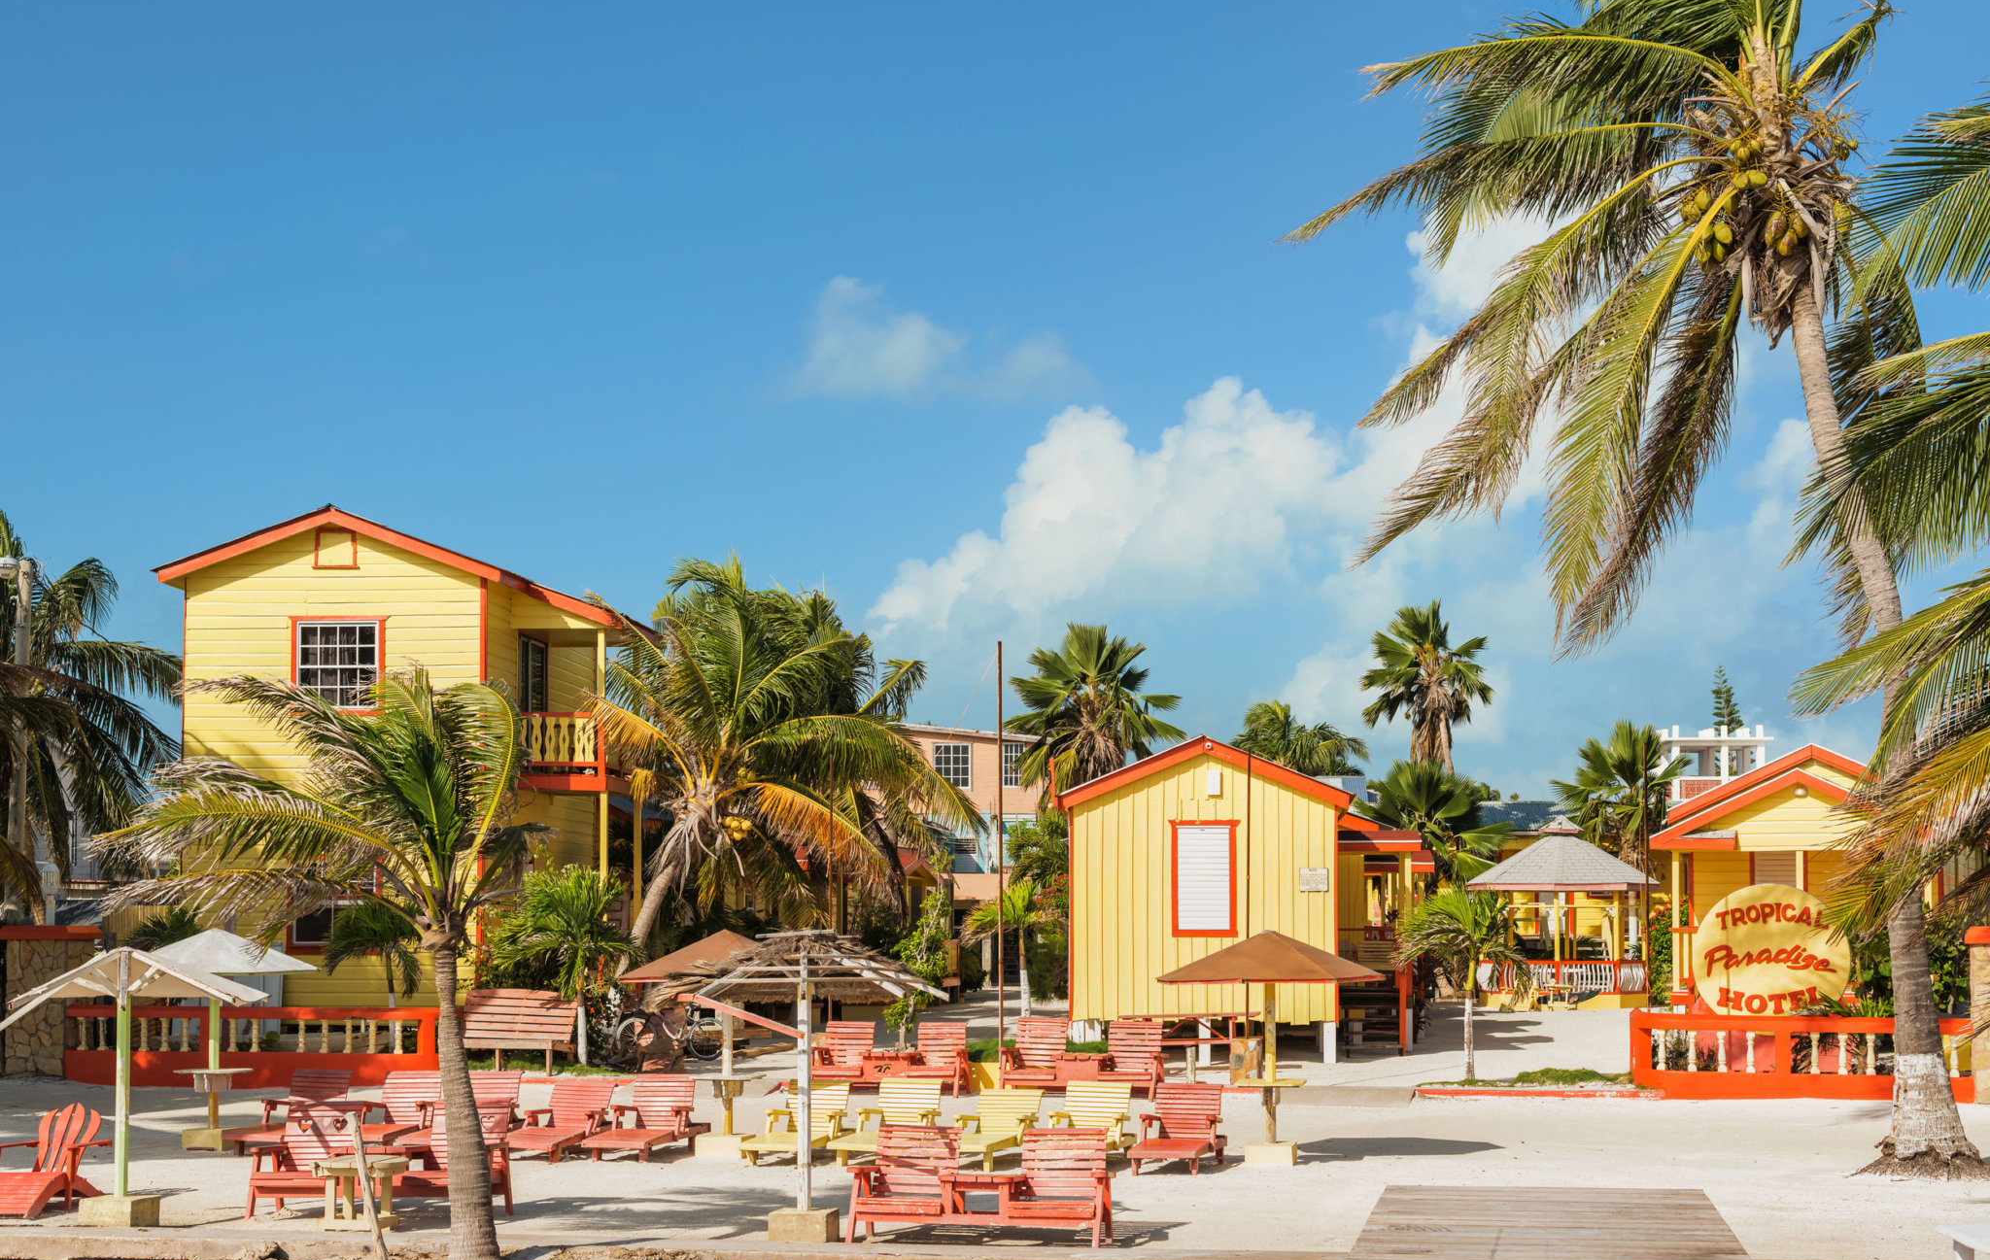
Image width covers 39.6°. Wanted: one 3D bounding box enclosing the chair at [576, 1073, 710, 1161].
[{"bbox_3d":[-3.300,4.661,26.386,0.700,0.740,1.600,-1,-5,15],"label":"chair"}]

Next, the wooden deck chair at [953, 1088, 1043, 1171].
[{"bbox_3d":[-0.060,4.618,25.587,0.700,0.680,1.650,-1,-5,15],"label":"wooden deck chair"}]

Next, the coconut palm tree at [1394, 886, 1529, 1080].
[{"bbox_3d":[6.220,4.591,36.434,1.750,2.600,1.750,0,-5,0],"label":"coconut palm tree"}]

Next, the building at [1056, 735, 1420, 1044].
[{"bbox_3d":[4.237,4.288,43.771,4.950,4.750,7.000,-1,-6,12],"label":"building"}]

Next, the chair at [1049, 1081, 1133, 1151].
[{"bbox_3d":[0.780,4.652,26.287,0.700,0.740,1.600,-1,-5,15],"label":"chair"}]

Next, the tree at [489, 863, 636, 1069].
[{"bbox_3d":[-6.150,4.702,39.034,2.000,2.850,2.000,0,-5,0],"label":"tree"}]

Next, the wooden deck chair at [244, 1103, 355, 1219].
[{"bbox_3d":[-5.530,4.202,22.010,0.700,0.860,0.900,-1,-5,12],"label":"wooden deck chair"}]

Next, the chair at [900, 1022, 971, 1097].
[{"bbox_3d":[-0.675,4.977,32.000,0.680,0.900,0.820,-1,-6,13],"label":"chair"}]

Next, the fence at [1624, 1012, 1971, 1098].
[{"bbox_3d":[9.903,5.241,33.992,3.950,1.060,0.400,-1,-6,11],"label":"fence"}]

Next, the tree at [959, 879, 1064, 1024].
[{"bbox_3d":[0.250,4.716,38.521,1.500,2.550,1.500,0,-6,0],"label":"tree"}]

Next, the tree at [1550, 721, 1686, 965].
[{"bbox_3d":[15.570,5.697,68.776,3.400,6.880,3.400,0,-6,0],"label":"tree"}]

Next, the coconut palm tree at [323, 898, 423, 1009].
[{"bbox_3d":[-8.545,4.896,38.000,1.500,2.490,1.500,0,-6,0],"label":"coconut palm tree"}]

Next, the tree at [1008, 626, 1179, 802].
[{"bbox_3d":[2.042,3.836,55.897,3.500,8.000,3.500,0,-6,0],"label":"tree"}]

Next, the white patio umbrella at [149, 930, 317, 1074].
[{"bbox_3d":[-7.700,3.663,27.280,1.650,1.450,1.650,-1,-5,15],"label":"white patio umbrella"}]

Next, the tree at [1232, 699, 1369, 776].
[{"bbox_3d":[8.642,5.990,77.792,4.200,8.110,4.200,0,-6,0],"label":"tree"}]

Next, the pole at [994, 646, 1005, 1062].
[{"bbox_3d":[0.057,2.865,33.281,0.080,5.450,0.080,0,-6,0],"label":"pole"}]

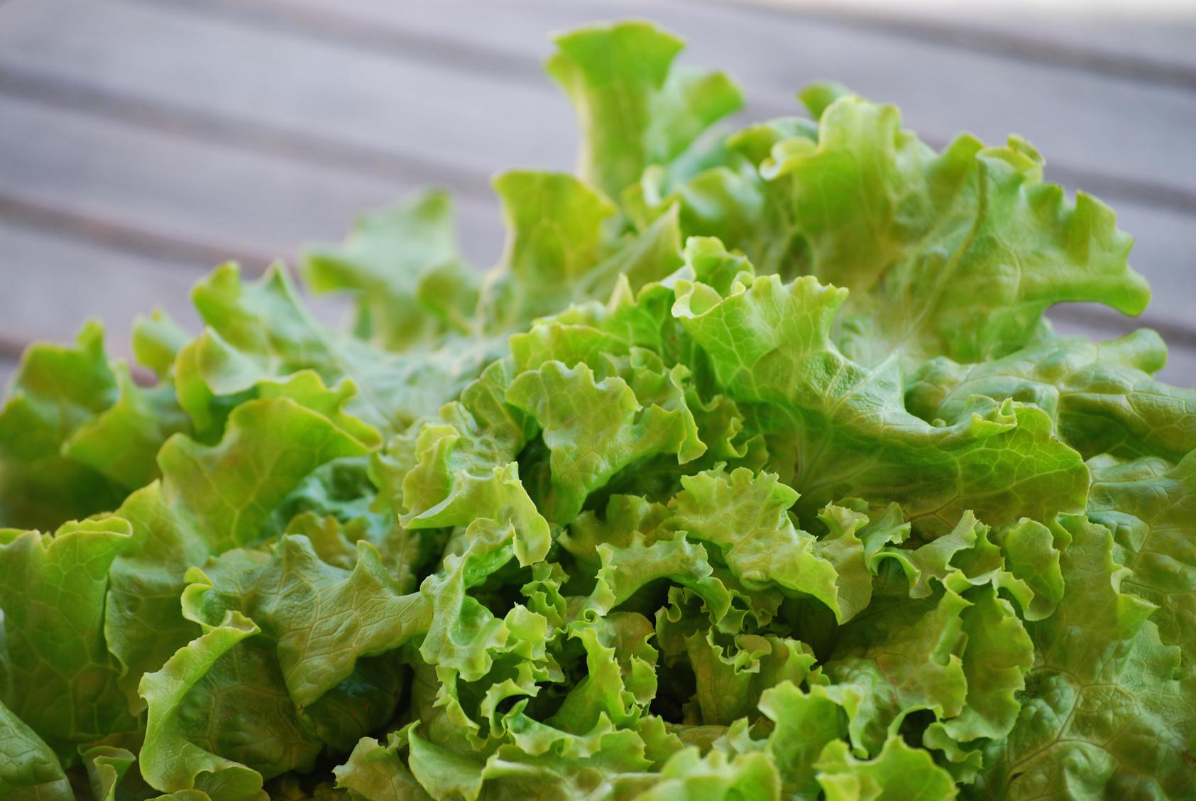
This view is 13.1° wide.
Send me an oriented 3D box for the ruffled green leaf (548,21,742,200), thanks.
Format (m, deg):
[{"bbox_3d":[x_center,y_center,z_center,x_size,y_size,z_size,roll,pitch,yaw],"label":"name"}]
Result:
[{"bbox_3d":[0.010,-0.058,1.060,0.040,0.038,0.026,0,18,0],"label":"ruffled green leaf"}]

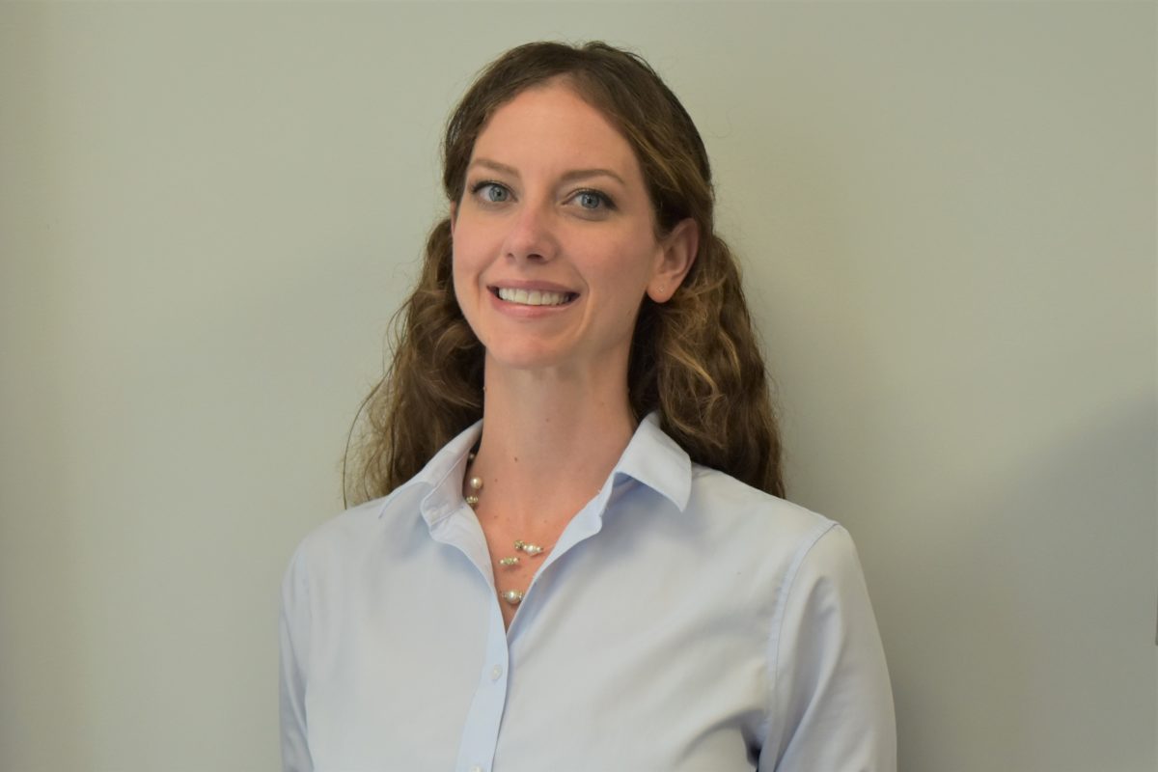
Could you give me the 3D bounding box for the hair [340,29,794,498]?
[{"bbox_3d":[-0.011,-0.075,1.790,0.285,0.325,0.230,0,0,20],"label":"hair"}]

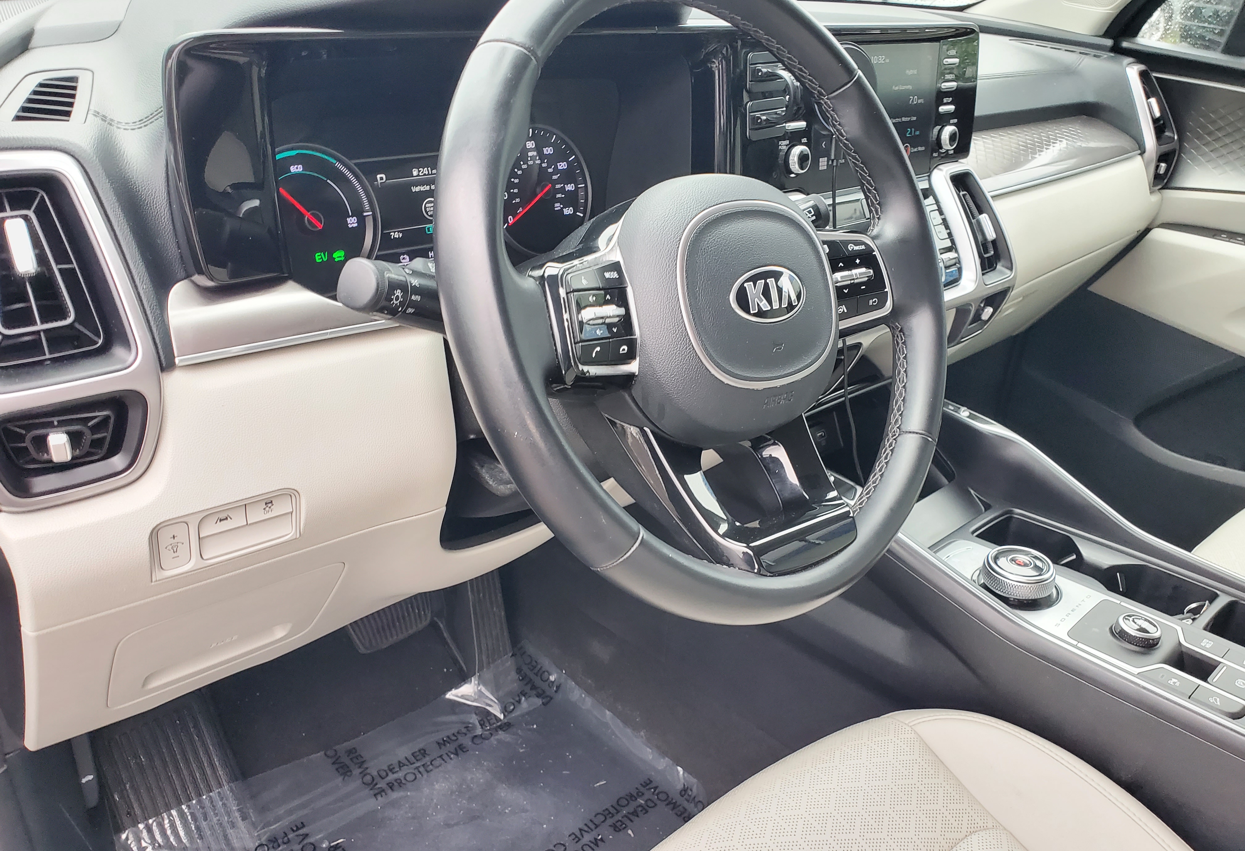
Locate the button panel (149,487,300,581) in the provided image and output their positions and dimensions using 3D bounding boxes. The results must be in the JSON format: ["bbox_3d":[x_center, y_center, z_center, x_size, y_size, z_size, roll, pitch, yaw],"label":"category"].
[{"bbox_3d":[-0.247,0.068,0.581,0.090,0.042,0.017,-19,47,-36],"label":"button panel"}]

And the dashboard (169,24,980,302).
[{"bbox_3d":[0.032,-0.231,0.741,0.735,0.150,0.095,-19,23,-36],"label":"dashboard"}]

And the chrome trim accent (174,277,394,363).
[{"bbox_3d":[-0.189,-0.068,0.543,0.155,0.042,0.045,-19,29,-36],"label":"chrome trim accent"}]

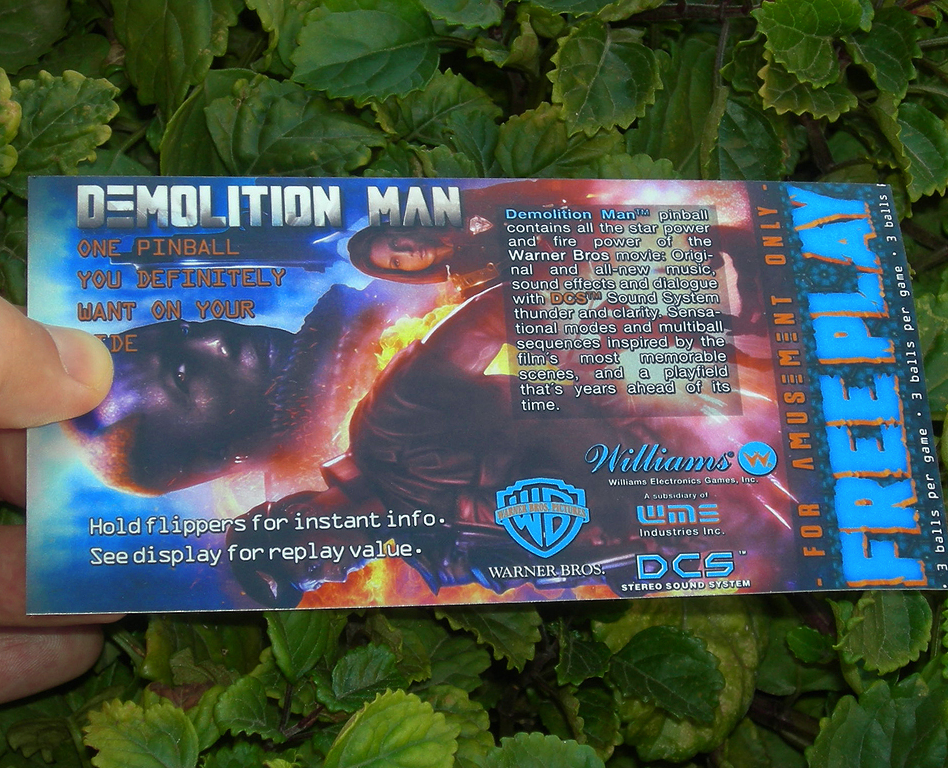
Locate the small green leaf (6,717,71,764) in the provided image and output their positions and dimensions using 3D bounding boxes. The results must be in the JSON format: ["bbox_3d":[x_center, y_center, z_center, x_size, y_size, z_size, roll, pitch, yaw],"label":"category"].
[{"bbox_3d":[-0.087,0.071,0.505,0.013,0.006,0.010,-17,55,-12],"label":"small green leaf"}]

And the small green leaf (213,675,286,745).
[{"bbox_3d":[-0.044,0.063,0.490,0.016,0.006,0.014,26,71,16],"label":"small green leaf"}]

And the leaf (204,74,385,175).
[{"bbox_3d":[-0.034,-0.048,0.472,0.030,0.009,0.026,-29,75,-9],"label":"leaf"}]

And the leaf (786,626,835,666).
[{"bbox_3d":[0.060,0.048,0.452,0.009,0.004,0.007,24,71,9],"label":"leaf"}]

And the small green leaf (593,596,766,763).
[{"bbox_3d":[0.038,0.054,0.470,0.032,0.008,0.034,-3,69,-1],"label":"small green leaf"}]

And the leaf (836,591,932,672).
[{"bbox_3d":[0.073,0.043,0.447,0.017,0.008,0.017,7,79,2],"label":"leaf"}]

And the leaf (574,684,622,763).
[{"bbox_3d":[0.023,0.062,0.460,0.009,0.008,0.014,-11,78,-15],"label":"leaf"}]

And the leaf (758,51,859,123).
[{"bbox_3d":[0.070,-0.063,0.525,0.020,0.006,0.018,-6,69,-2],"label":"leaf"}]

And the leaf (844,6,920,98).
[{"bbox_3d":[0.086,-0.070,0.530,0.014,0.006,0.019,-22,78,-18],"label":"leaf"}]

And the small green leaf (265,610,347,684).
[{"bbox_3d":[-0.033,0.049,0.490,0.016,0.008,0.019,6,63,-4],"label":"small green leaf"}]

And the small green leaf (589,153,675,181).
[{"bbox_3d":[0.033,-0.042,0.520,0.018,0.006,0.016,6,63,3],"label":"small green leaf"}]

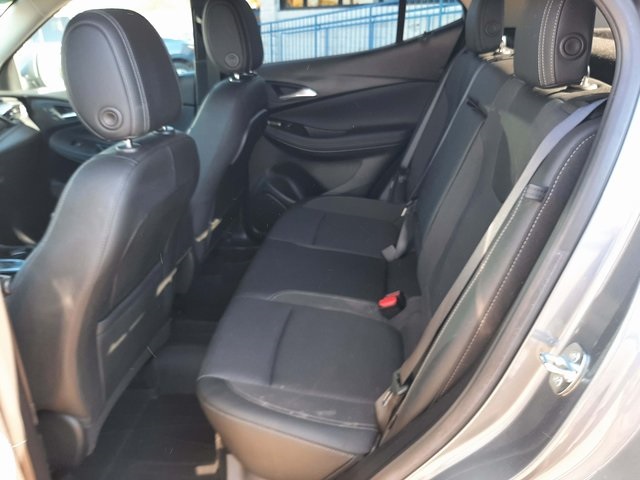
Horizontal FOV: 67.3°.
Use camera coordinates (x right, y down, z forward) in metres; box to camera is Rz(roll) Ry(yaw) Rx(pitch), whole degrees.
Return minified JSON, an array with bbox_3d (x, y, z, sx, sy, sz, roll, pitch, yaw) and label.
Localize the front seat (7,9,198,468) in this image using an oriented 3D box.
[{"bbox_3d":[-0.638,0.018,1.123,0.760,1.020,0.520,3,26,7],"label":"front seat"}]

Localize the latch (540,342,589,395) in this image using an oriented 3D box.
[{"bbox_3d":[0.306,0.163,0.603,0.045,0.060,0.041,20,28,15],"label":"latch"}]

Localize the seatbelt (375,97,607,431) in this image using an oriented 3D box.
[{"bbox_3d":[0.270,0.062,0.834,0.080,0.740,0.110,23,27,-3],"label":"seatbelt"}]

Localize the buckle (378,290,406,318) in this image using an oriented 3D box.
[{"bbox_3d":[0.196,0.177,1.302,0.052,0.062,0.050,-23,24,-16],"label":"buckle"}]

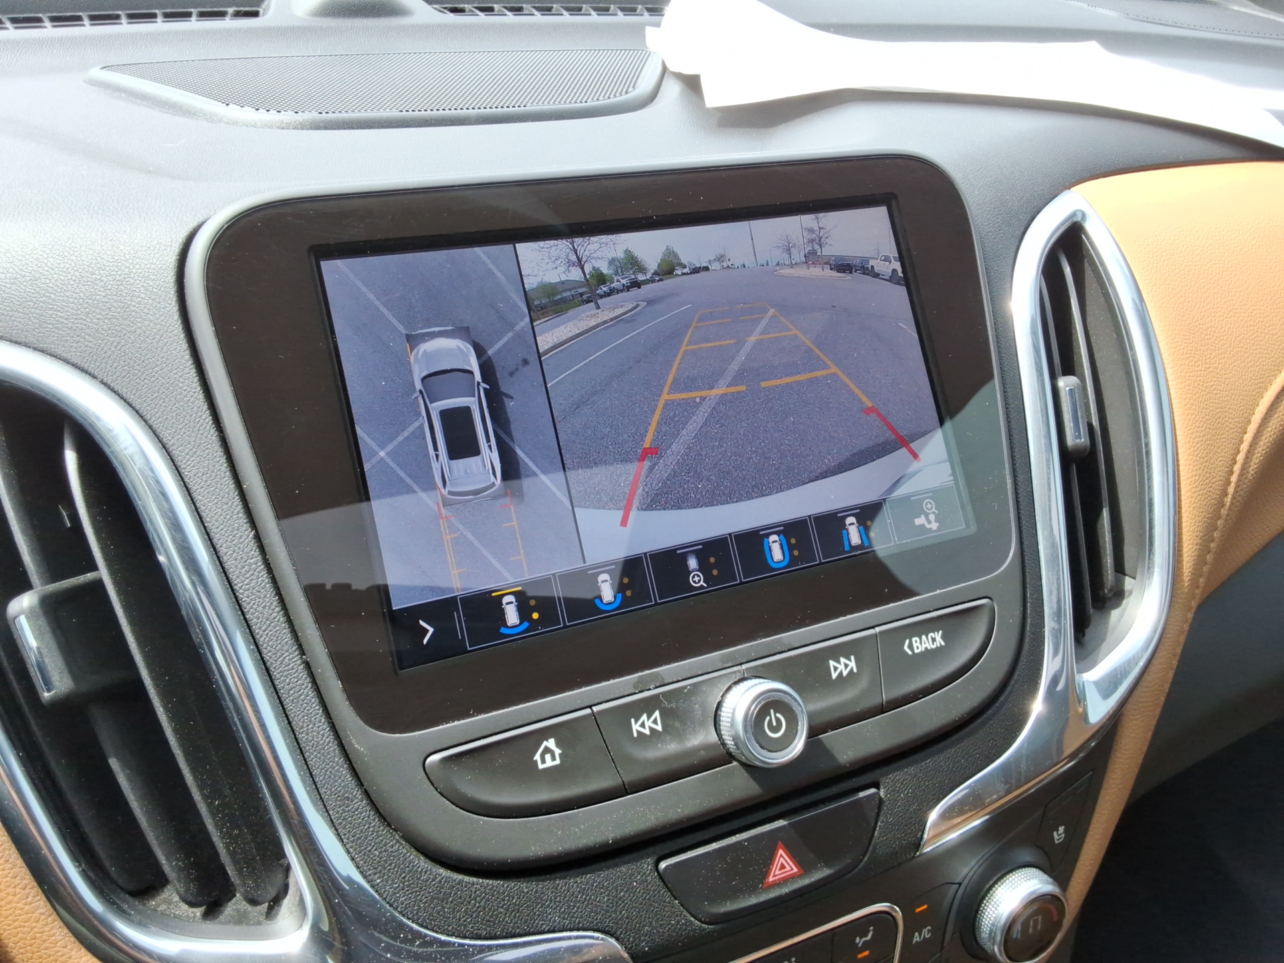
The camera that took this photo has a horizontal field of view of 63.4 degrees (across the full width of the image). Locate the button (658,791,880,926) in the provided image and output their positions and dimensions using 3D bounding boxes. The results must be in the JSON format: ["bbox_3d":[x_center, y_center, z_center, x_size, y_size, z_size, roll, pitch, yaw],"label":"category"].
[{"bbox_3d":[0.036,0.101,0.280,0.068,0.021,0.009,-11,-4,-21],"label":"button"}]

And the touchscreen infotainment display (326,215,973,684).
[{"bbox_3d":[0.008,-0.020,0.295,0.175,0.106,0.010,-11,-4,-21],"label":"touchscreen infotainment display"}]

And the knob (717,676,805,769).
[{"bbox_3d":[0.032,0.063,0.273,0.022,0.022,0.013,-11,-4,-21],"label":"knob"}]

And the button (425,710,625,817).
[{"bbox_3d":[-0.028,0.073,0.258,0.049,0.024,0.008,-11,-4,-21],"label":"button"}]

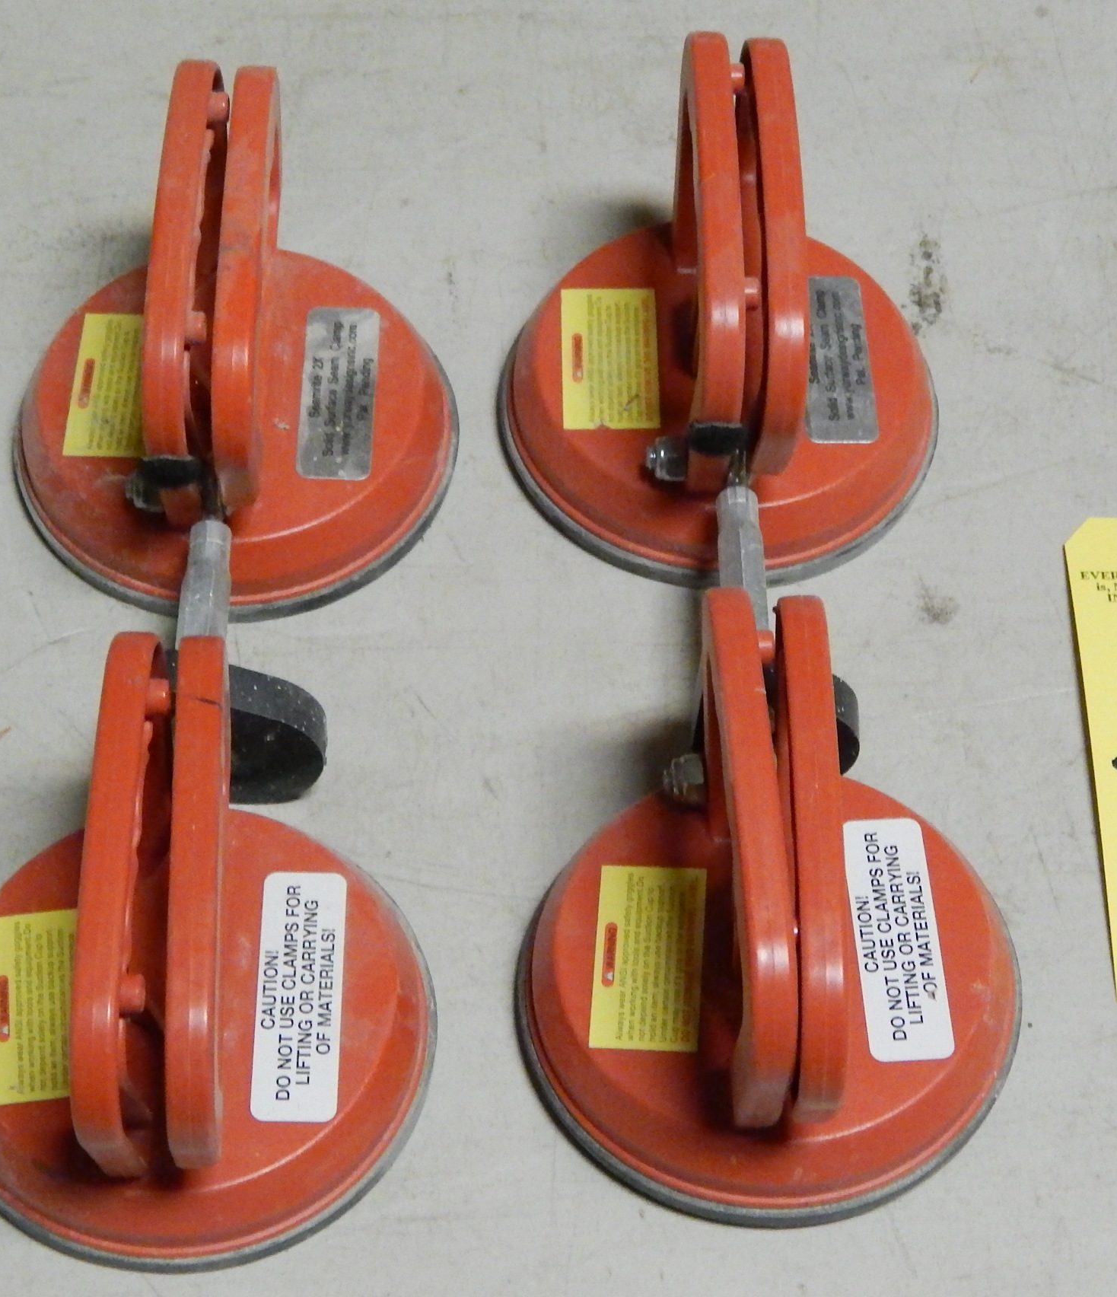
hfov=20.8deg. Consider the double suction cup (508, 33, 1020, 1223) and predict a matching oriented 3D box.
[{"bbox_3d":[0.049,-0.019,0.763,0.123,0.102,0.308,-1,56,-2],"label":"double suction cup"}]

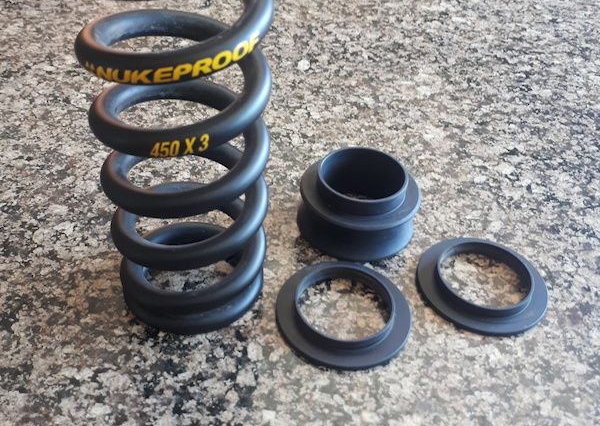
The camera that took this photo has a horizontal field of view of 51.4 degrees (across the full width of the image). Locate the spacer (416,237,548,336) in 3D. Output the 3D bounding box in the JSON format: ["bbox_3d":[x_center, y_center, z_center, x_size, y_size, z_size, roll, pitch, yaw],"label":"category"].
[{"bbox_3d":[0.081,0.029,0.274,0.054,0.008,0.054,5,43,0],"label":"spacer"}]

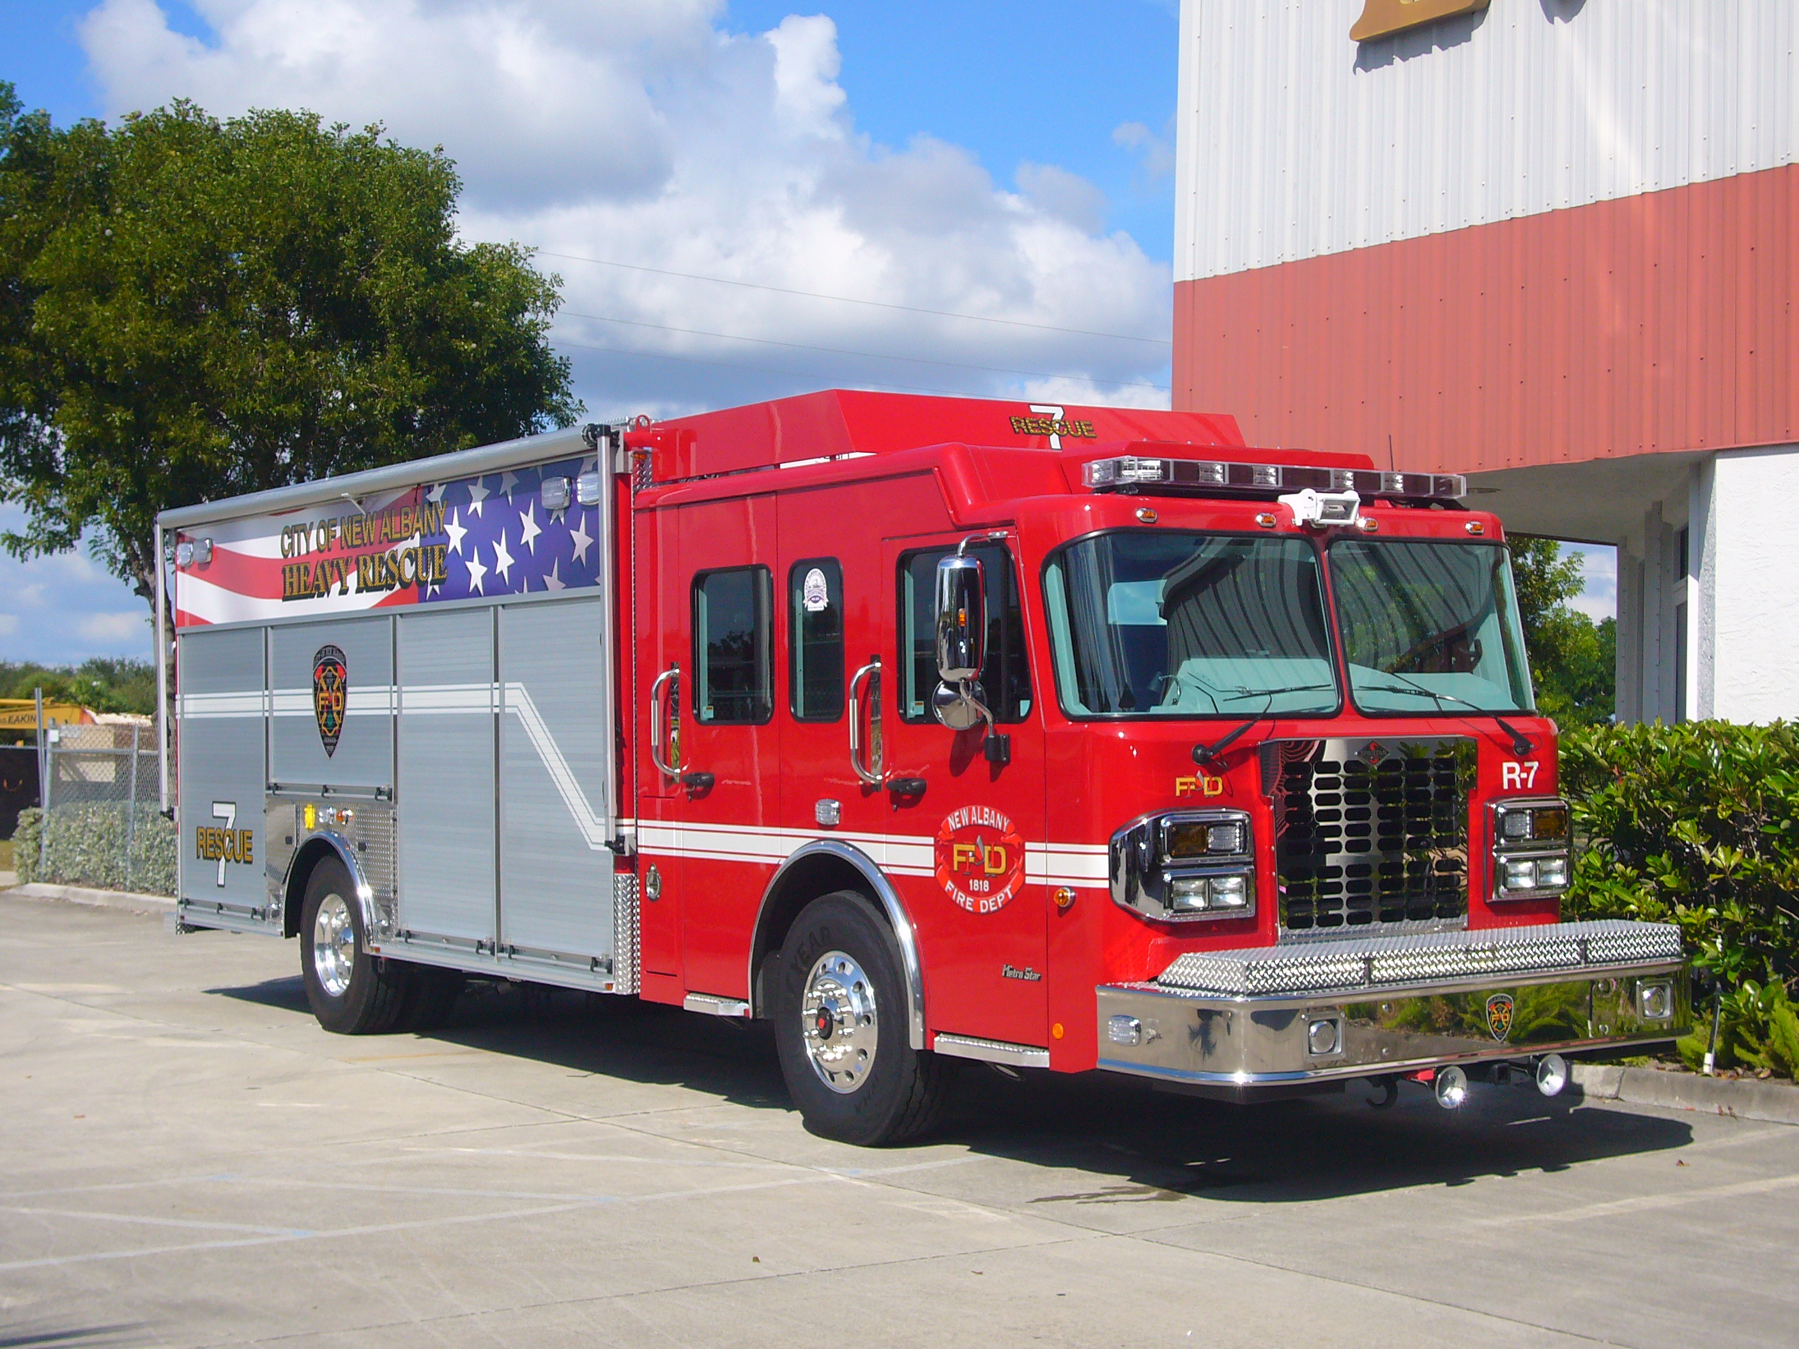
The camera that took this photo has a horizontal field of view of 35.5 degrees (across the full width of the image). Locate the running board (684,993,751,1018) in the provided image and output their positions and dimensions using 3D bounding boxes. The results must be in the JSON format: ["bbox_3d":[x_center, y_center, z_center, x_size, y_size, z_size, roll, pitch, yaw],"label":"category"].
[{"bbox_3d":[-0.755,1.461,12.421,0.180,0.085,0.600,0,-1,-33],"label":"running board"}]

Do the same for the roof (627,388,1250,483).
[{"bbox_3d":[0.240,-1.038,12.954,2.170,0.310,1.850,0,-1,-33],"label":"roof"}]

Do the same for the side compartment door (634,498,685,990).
[{"bbox_3d":[-1.082,0.361,12.847,0.060,2.260,0.430,0,-1,-33],"label":"side compartment door"}]

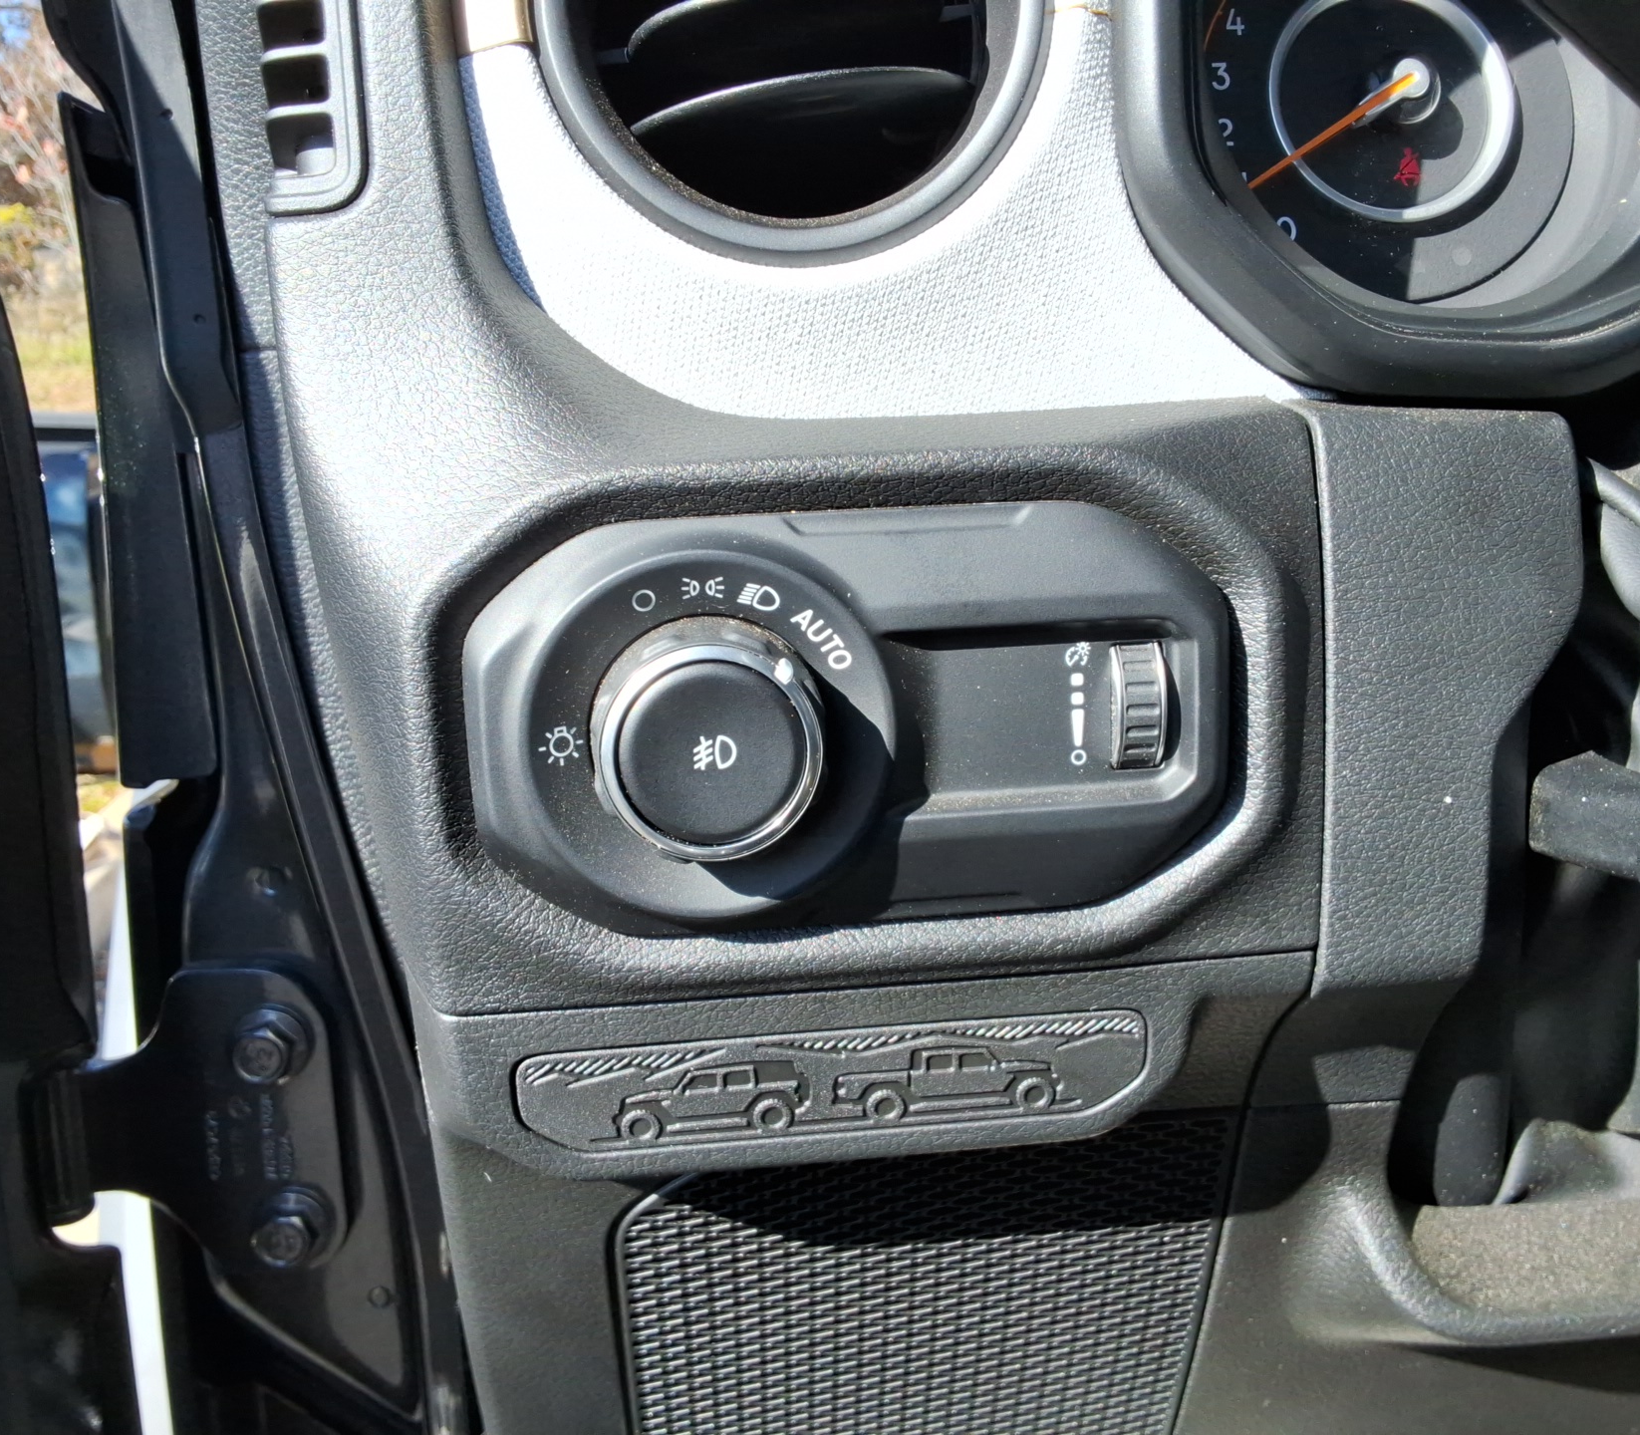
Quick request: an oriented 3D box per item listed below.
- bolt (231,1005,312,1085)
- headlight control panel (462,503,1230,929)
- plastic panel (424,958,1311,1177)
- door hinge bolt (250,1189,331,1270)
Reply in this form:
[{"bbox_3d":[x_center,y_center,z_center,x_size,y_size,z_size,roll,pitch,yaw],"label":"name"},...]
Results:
[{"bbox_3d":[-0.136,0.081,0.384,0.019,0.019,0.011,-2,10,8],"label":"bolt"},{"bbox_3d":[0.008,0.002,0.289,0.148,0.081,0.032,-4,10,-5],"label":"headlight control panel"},{"bbox_3d":[0.011,0.063,0.313,0.172,0.043,0.032,-4,10,-5],"label":"plastic panel"},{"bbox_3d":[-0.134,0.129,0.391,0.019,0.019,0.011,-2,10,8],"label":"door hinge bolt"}]

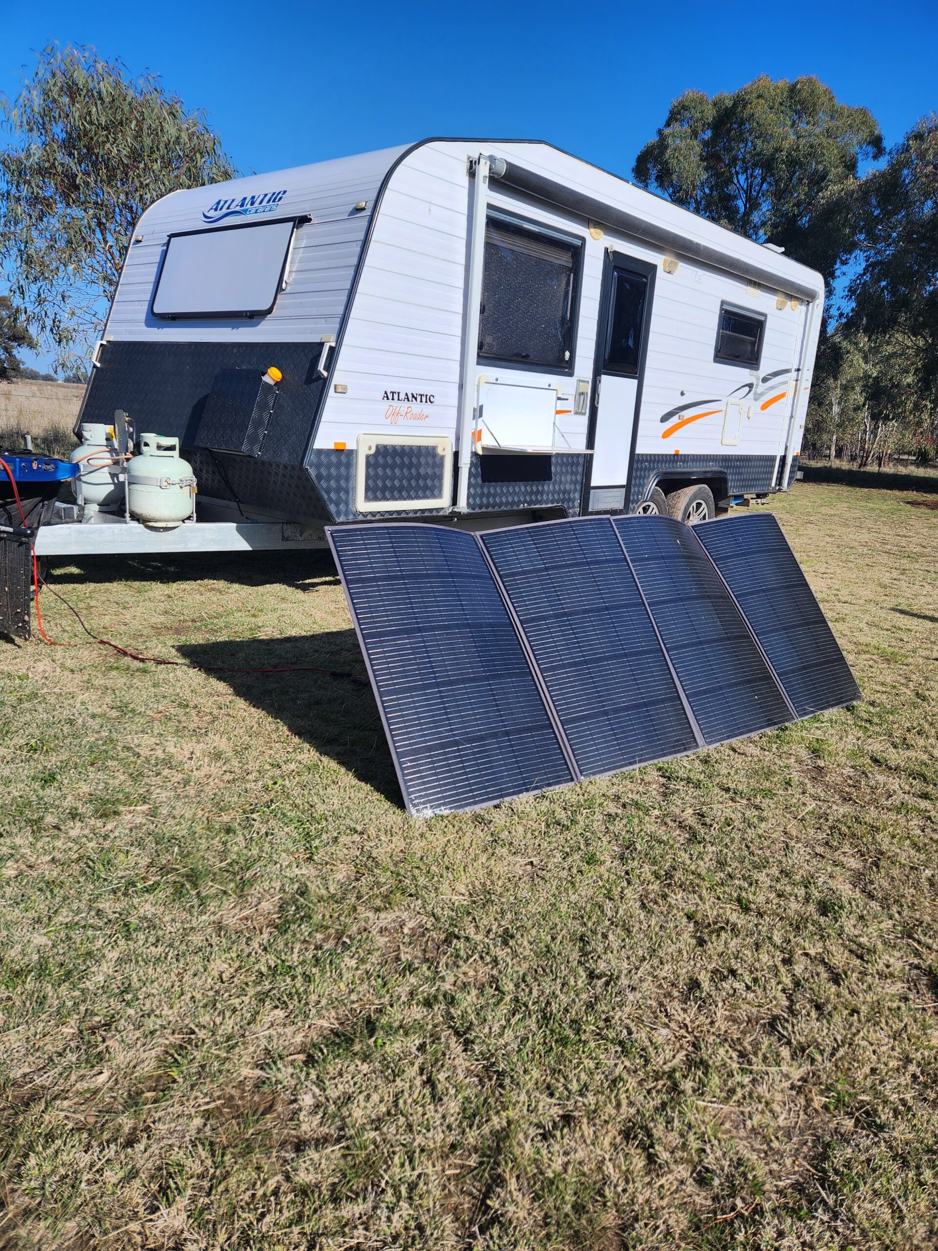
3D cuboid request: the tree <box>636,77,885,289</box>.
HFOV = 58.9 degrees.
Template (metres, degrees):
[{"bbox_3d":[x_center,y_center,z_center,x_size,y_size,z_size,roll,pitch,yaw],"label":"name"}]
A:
[{"bbox_3d":[9.851,-12.266,29.441,8.053,12.572,7.650,8,15,15],"label":"tree"}]

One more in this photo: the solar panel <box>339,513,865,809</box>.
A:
[{"bbox_3d":[0.695,0.033,3.551,2.600,1.080,0.190,-7,-21,-34],"label":"solar panel"}]

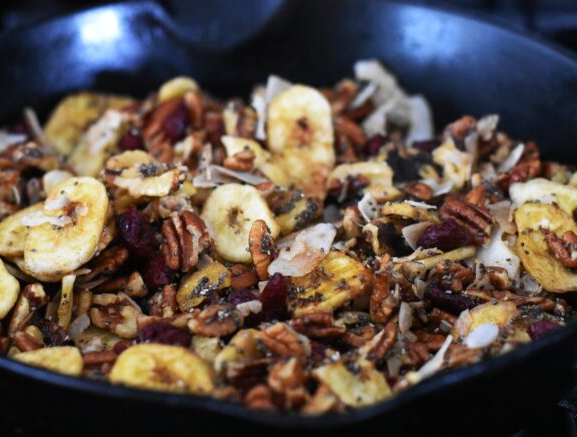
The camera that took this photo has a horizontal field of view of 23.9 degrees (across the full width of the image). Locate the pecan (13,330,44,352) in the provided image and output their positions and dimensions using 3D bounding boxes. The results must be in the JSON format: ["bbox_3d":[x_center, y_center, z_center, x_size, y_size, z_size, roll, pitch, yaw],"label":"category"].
[{"bbox_3d":[-0.087,0.041,0.455,0.011,0.007,0.008,27,52,24],"label":"pecan"}]

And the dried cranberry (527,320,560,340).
[{"bbox_3d":[0.081,0.036,0.432,0.013,0.008,0.010,-4,32,-6],"label":"dried cranberry"}]

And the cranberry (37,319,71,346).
[{"bbox_3d":[-0.076,0.037,0.444,0.012,0.008,0.010,20,37,30],"label":"cranberry"}]

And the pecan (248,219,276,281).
[{"bbox_3d":[-0.009,0.011,0.464,0.009,0.021,0.009,-8,-2,5],"label":"pecan"}]

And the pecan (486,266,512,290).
[{"bbox_3d":[0.075,0.021,0.486,0.009,0.007,0.007,6,41,7],"label":"pecan"}]

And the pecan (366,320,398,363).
[{"bbox_3d":[0.029,0.038,0.422,0.008,0.009,0.018,24,64,29],"label":"pecan"}]

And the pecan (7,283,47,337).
[{"bbox_3d":[-0.084,0.029,0.441,0.011,0.018,0.009,24,1,-15],"label":"pecan"}]

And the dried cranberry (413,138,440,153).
[{"bbox_3d":[0.056,-0.029,0.553,0.014,0.008,0.010,0,32,1],"label":"dried cranberry"}]

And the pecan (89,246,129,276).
[{"bbox_3d":[-0.066,0.016,0.503,0.018,0.007,0.009,-35,59,-25],"label":"pecan"}]

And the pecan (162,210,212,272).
[{"bbox_3d":[-0.038,0.008,0.503,0.018,0.009,0.024,-4,71,-1],"label":"pecan"}]

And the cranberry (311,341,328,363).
[{"bbox_3d":[0.009,0.043,0.437,0.009,0.008,0.011,0,32,1],"label":"cranberry"}]

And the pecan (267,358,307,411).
[{"bbox_3d":[0.000,0.052,0.431,0.013,0.013,0.012,0,31,0],"label":"pecan"}]

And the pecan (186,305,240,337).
[{"bbox_3d":[-0.025,0.035,0.463,0.018,0.007,0.011,3,46,3],"label":"pecan"}]

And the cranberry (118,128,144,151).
[{"bbox_3d":[-0.067,-0.034,0.580,0.011,0.009,0.010,0,31,1],"label":"cranberry"}]

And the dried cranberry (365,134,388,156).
[{"bbox_3d":[0.036,-0.030,0.554,0.011,0.009,0.012,15,35,24],"label":"dried cranberry"}]

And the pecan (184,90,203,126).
[{"bbox_3d":[-0.038,-0.044,0.548,0.009,0.016,0.009,-12,19,7],"label":"pecan"}]

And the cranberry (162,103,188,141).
[{"bbox_3d":[-0.049,-0.042,0.585,0.010,0.009,0.014,8,61,5],"label":"cranberry"}]

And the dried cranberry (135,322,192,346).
[{"bbox_3d":[-0.041,0.039,0.443,0.019,0.010,0.012,0,32,1],"label":"dried cranberry"}]

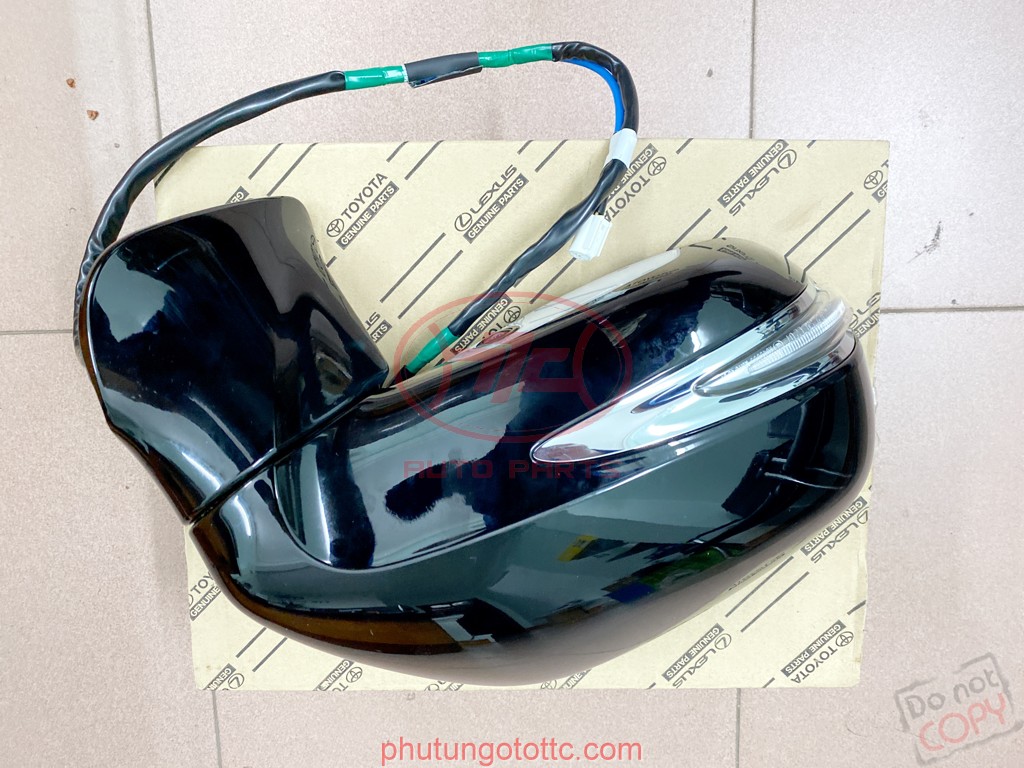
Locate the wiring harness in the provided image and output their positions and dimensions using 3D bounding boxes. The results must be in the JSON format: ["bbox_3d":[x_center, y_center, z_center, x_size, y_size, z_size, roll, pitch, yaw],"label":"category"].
[{"bbox_3d":[-0.089,-0.095,0.446,0.338,0.060,0.187,-4,99,-2],"label":"wiring harness"}]

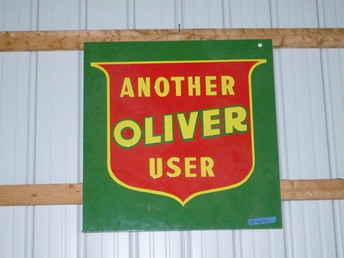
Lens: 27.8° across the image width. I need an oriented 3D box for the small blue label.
[{"bbox_3d":[0.408,0.416,3.133,0.127,0.026,0.002,-4,-12,-1],"label":"small blue label"}]

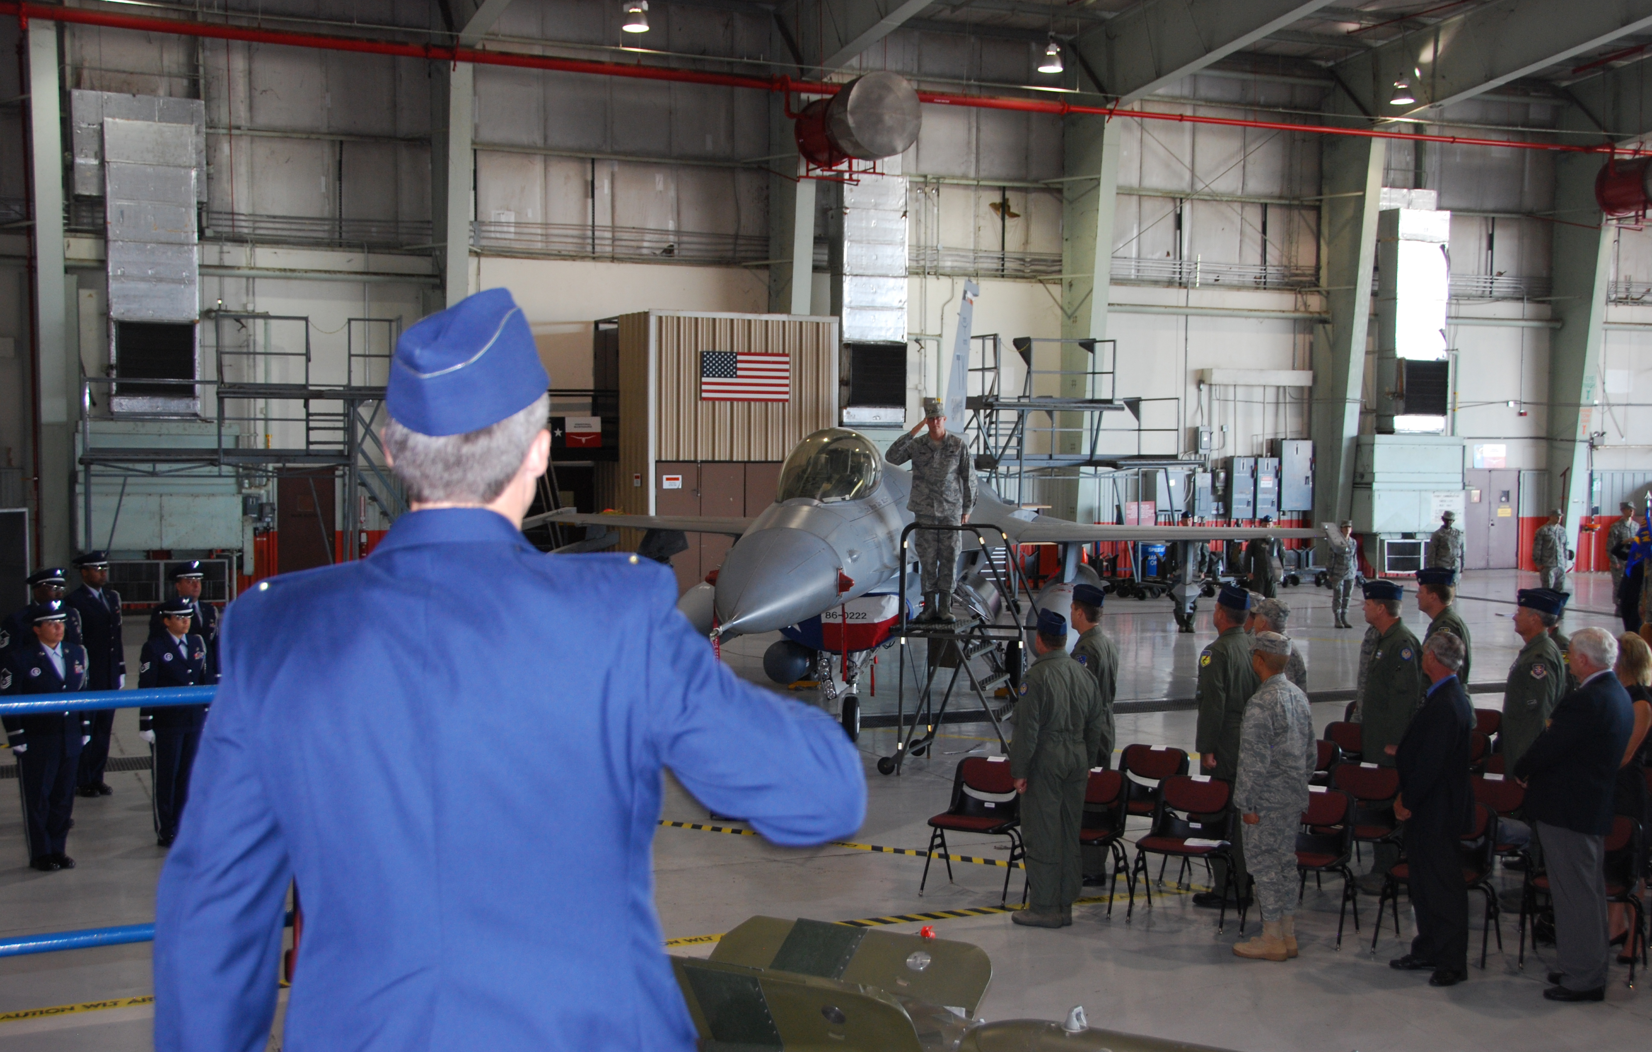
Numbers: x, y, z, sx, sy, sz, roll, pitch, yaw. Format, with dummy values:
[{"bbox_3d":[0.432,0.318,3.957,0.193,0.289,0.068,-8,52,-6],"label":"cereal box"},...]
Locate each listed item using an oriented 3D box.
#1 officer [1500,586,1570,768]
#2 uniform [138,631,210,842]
[{"bbox_3d":[4.281,1.337,11.627,0.340,1.870,0.540,1,2,26],"label":"officer"},{"bbox_3d":[-4.373,1.414,12.950,0.470,1.410,0.300,-2,3,-38],"label":"uniform"}]

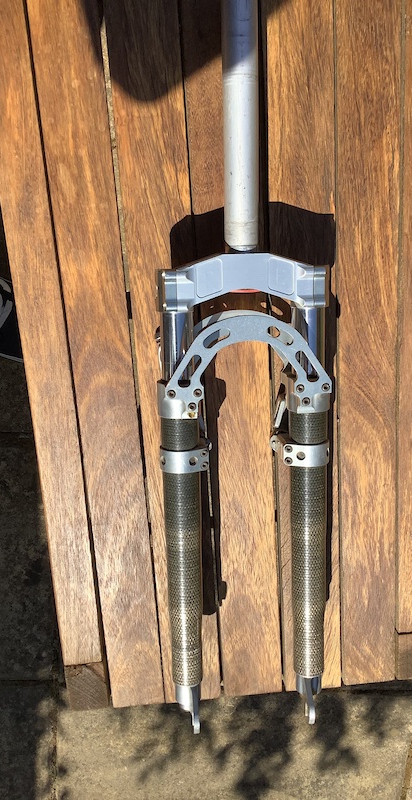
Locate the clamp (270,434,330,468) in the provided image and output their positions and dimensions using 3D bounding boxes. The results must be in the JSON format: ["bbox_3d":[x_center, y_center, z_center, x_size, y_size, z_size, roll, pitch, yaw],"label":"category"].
[{"bbox_3d":[0.085,0.044,0.635,0.048,0.044,0.020,-1,100,-4],"label":"clamp"}]

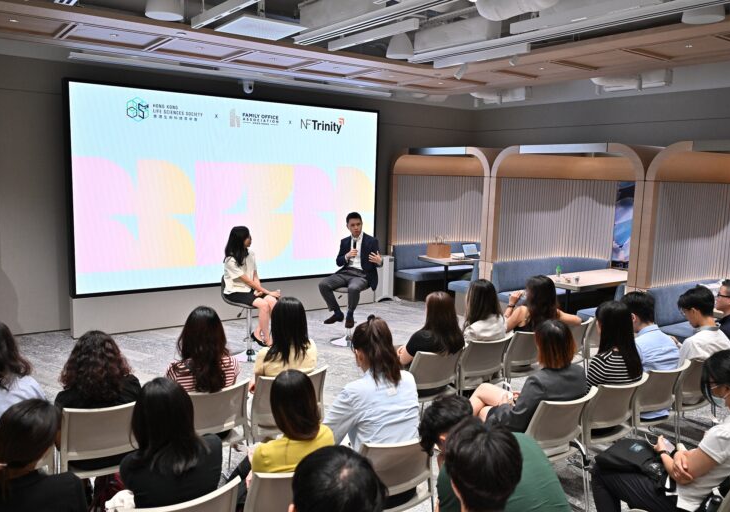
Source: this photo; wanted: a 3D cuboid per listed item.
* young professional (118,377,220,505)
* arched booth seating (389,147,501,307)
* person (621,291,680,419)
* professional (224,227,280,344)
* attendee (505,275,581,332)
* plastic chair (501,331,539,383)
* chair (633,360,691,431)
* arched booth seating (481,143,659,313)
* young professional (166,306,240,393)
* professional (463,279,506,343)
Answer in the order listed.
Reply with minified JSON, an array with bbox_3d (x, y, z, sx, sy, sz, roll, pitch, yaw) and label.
[{"bbox_3d":[-0.938,1.025,2.716,0.460,1.230,0.760,-3,9,-31],"label":"young professional"},{"bbox_3d":[1.783,-0.418,9.640,1.750,2.434,2.192,-3,9,-33],"label":"arched booth seating"},{"bbox_3d":[1.868,0.852,4.583,0.520,1.260,0.760,-4,10,-39],"label":"person"},{"bbox_3d":[-1.168,0.315,6.602,0.610,1.230,0.430,6,9,27],"label":"professional"},{"bbox_3d":[1.273,0.727,5.415,0.660,1.250,0.760,-4,10,-39],"label":"attendee"},{"bbox_3d":[1.244,0.965,5.295,0.490,0.810,0.550,-4,9,-35],"label":"plastic chair"},{"bbox_3d":[1.895,1.106,4.351,0.510,0.820,0.560,-3,9,-33],"label":"chair"},{"bbox_3d":[2.982,-0.136,7.816,1.750,2.434,2.192,-3,9,-33],"label":"arched booth seating"},{"bbox_3d":[-1.089,0.885,3.839,0.460,1.220,0.800,-4,9,-35],"label":"young professional"},{"bbox_3d":[0.740,0.776,5.051,0.460,1.220,0.800,-4,9,-36],"label":"professional"}]

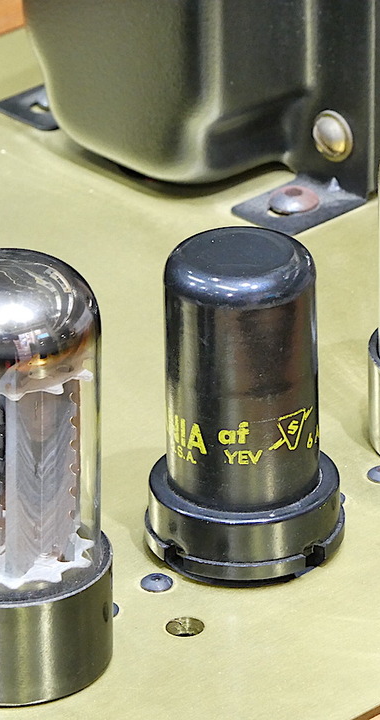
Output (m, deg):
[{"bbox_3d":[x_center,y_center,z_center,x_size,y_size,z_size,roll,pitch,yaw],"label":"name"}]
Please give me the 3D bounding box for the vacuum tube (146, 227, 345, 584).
[{"bbox_3d":[0.009,0.005,0.909,0.033,0.054,0.033,-1,28,0],"label":"vacuum tube"}]

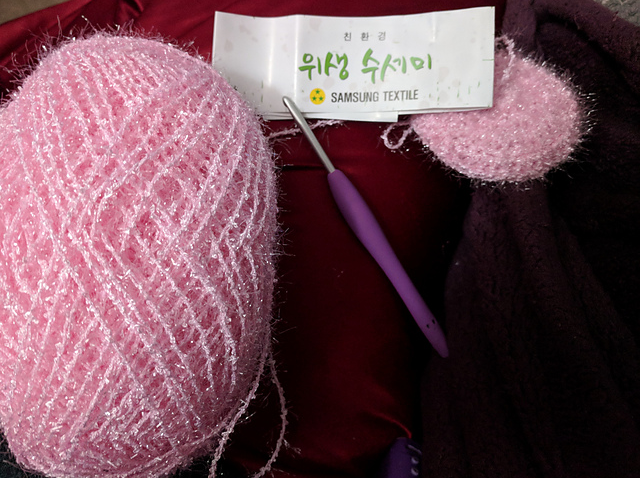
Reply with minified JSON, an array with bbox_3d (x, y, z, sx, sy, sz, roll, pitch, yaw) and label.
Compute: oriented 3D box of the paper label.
[{"bbox_3d":[0.016,-0.084,0.231,0.135,0.010,0.051,1,84,0],"label":"paper label"}]

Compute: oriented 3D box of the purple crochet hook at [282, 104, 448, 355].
[{"bbox_3d":[0.020,-0.007,0.221,0.011,0.011,0.141,-31,86,-5],"label":"purple crochet hook"}]

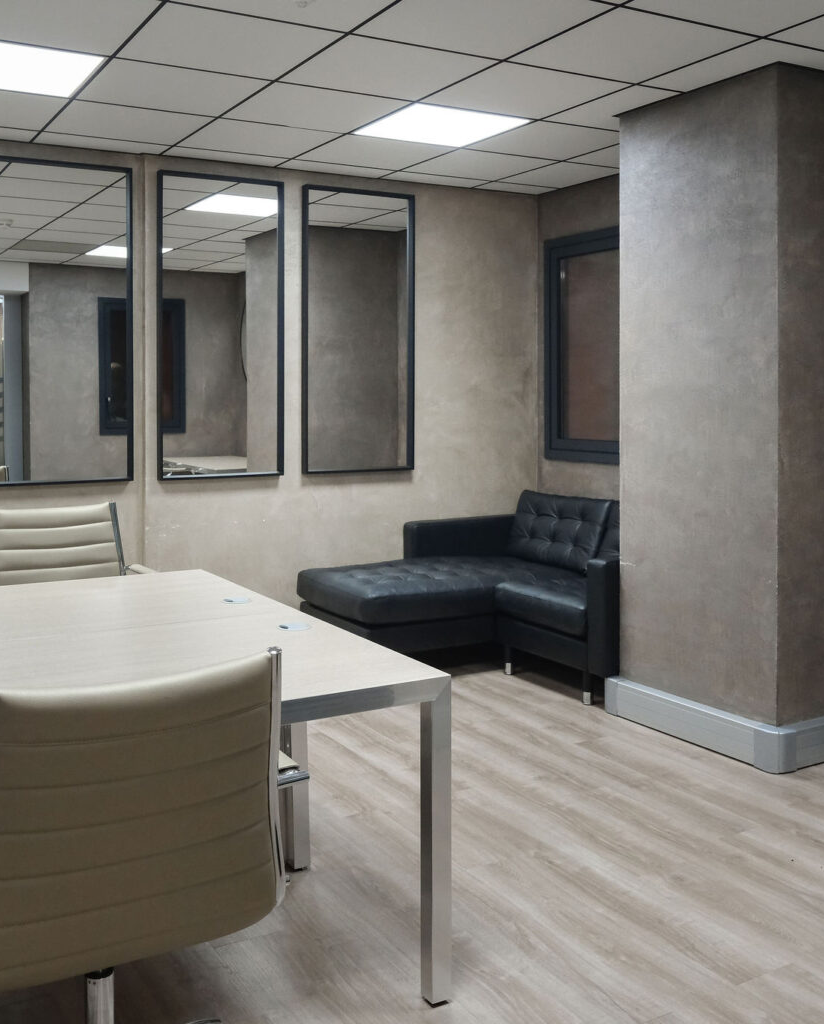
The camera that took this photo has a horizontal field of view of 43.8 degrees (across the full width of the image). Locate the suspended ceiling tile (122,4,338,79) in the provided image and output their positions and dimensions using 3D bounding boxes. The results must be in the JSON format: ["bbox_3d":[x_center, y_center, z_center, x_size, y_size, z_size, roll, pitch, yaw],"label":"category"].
[{"bbox_3d":[-0.604,-1.540,3.365,0.600,0.020,0.600,-5,8,-30],"label":"suspended ceiling tile"}]

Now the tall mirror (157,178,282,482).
[{"bbox_3d":[-0.958,-0.944,5.228,0.670,1.520,0.040,-4,7,-30],"label":"tall mirror"}]

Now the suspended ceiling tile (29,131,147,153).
[{"bbox_3d":[-1.460,-1.761,4.864,0.610,0.030,0.220,-5,8,-30],"label":"suspended ceiling tile"}]

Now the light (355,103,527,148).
[{"bbox_3d":[0.130,-1.733,4.571,0.610,0.030,0.610,-5,8,-30],"label":"light"}]

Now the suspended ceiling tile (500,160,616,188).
[{"bbox_3d":[0.830,-1.865,5.640,0.482,0.030,0.610,-5,8,-30],"label":"suspended ceiling tile"}]

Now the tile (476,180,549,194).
[{"bbox_3d":[0.614,-1.882,5.934,0.450,0.020,0.189,-5,8,-30],"label":"tile"}]

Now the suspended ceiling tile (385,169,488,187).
[{"bbox_3d":[0.147,-1.841,5.654,0.600,0.020,0.189,-5,8,-30],"label":"suspended ceiling tile"}]

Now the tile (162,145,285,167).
[{"bbox_3d":[-0.901,-1.766,5.081,0.595,0.020,0.220,-5,9,-29],"label":"tile"}]

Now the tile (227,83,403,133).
[{"bbox_3d":[-0.392,-1.655,4.200,0.595,0.020,0.595,-5,9,-29],"label":"tile"}]

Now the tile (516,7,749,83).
[{"bbox_3d":[0.731,-1.564,3.446,0.600,0.020,0.600,-5,8,-30],"label":"tile"}]

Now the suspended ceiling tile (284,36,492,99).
[{"bbox_3d":[-0.093,-1.634,3.762,0.610,0.030,0.610,-5,8,-30],"label":"suspended ceiling tile"}]

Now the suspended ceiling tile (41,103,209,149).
[{"bbox_3d":[-1.248,-1.720,4.511,0.610,0.030,0.610,-5,8,-30],"label":"suspended ceiling tile"}]

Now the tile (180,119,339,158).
[{"bbox_3d":[-0.694,-1.721,4.723,0.595,0.020,0.595,-5,9,-29],"label":"tile"}]

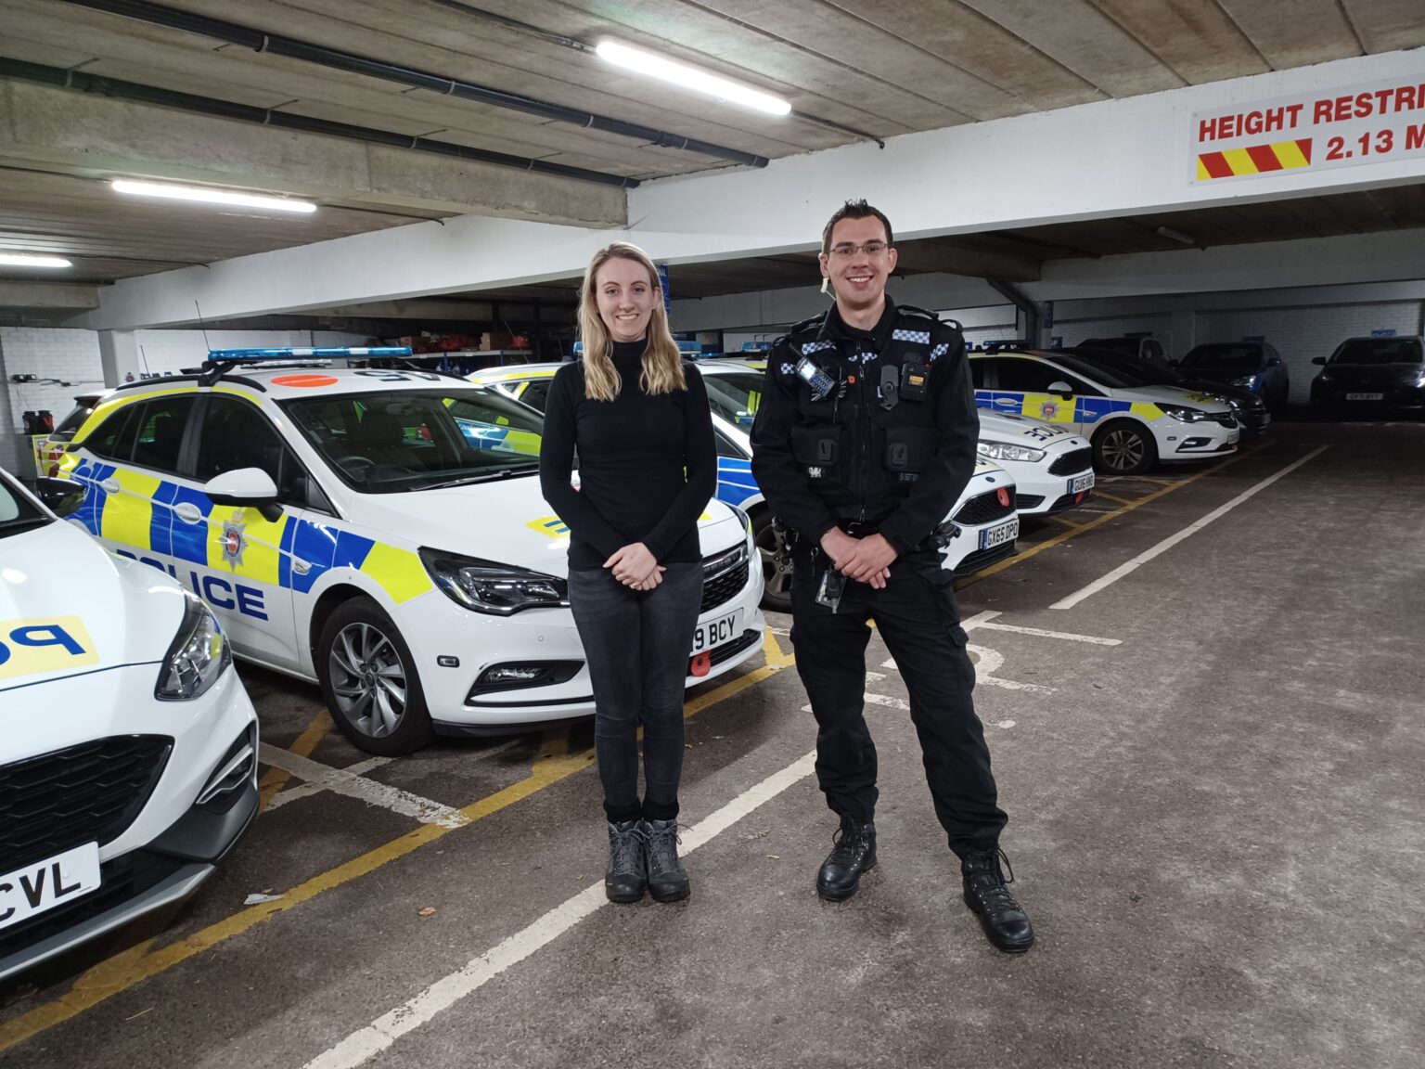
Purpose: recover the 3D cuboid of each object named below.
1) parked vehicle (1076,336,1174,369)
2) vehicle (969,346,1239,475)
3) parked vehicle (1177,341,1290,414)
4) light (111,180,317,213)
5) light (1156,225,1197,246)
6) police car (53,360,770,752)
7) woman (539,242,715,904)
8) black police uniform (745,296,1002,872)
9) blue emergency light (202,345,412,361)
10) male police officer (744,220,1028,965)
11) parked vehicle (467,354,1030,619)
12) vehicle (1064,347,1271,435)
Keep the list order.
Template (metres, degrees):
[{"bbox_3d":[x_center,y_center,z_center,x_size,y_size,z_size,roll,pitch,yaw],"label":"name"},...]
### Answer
[{"bbox_3d":[8.713,-3.489,22.478,1.880,1.620,4.400,5,12,37],"label":"parked vehicle"},{"bbox_3d":[4.301,-1.695,13.435,4.650,1.550,1.880,6,12,41],"label":"vehicle"},{"bbox_3d":[10.561,-3.231,21.046,1.880,1.500,4.300,5,12,37],"label":"parked vehicle"},{"bbox_3d":[-3.799,-2.609,8.000,0.110,0.100,1.570,5,12,37],"label":"light"},{"bbox_3d":[5.734,-3.700,12.742,0.110,0.100,1.570,5,12,37],"label":"light"},{"bbox_3d":[-1.840,-0.175,5.343,4.700,1.580,1.920,6,12,39],"label":"police car"},{"bbox_3d":[-0.218,0.124,2.744,0.480,1.735,0.340,-2,9,-3],"label":"woman"},{"bbox_3d":[0.423,0.148,2.643,0.620,1.450,0.380,-1,9,7],"label":"black police uniform"},{"bbox_3d":[-2.077,-0.953,5.397,0.280,0.085,1.150,6,12,39],"label":"blue emergency light"},{"bbox_3d":[0.426,0.089,2.598,0.660,1.810,0.460,-1,9,7],"label":"male police officer"},{"bbox_3d":[-0.036,-0.548,7.374,4.500,1.540,1.900,6,12,40],"label":"parked vehicle"},{"bbox_3d":[5.764,-2.004,15.295,4.500,1.460,1.850,6,12,40],"label":"vehicle"}]

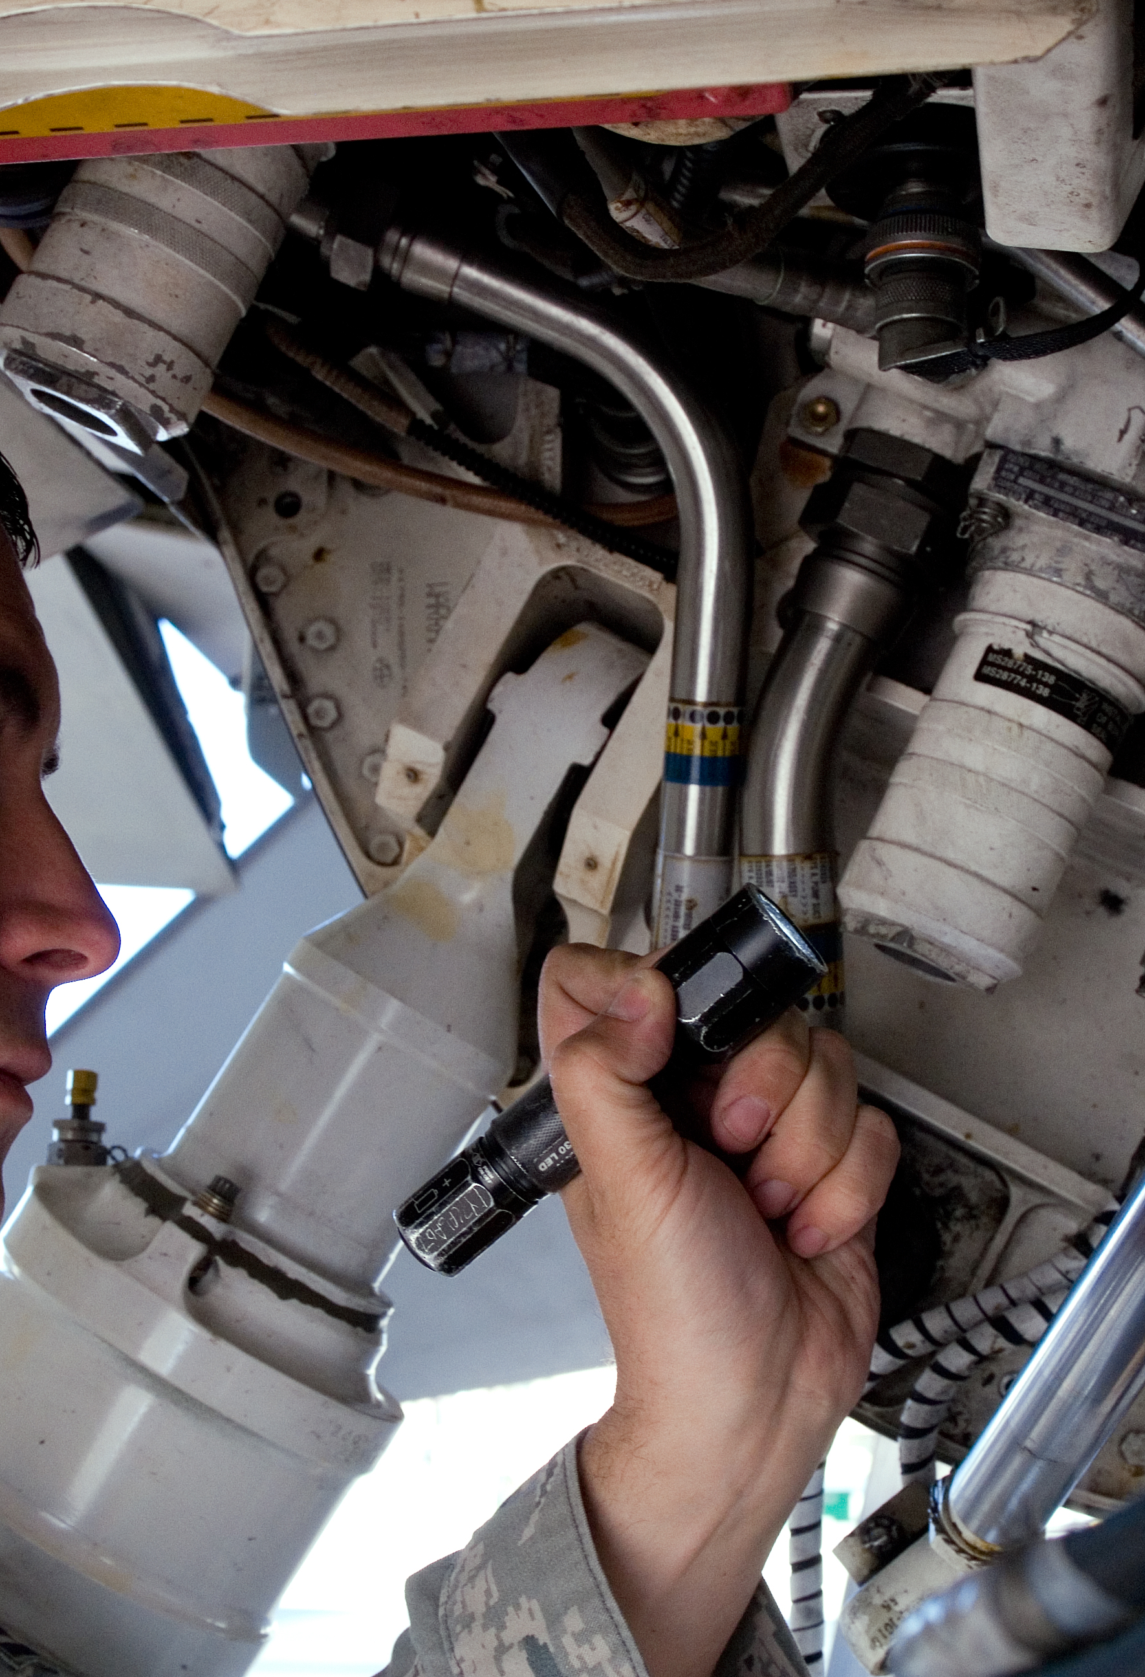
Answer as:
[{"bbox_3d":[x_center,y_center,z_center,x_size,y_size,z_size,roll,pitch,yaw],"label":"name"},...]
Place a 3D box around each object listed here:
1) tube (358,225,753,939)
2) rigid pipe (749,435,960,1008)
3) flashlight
[{"bbox_3d":[-0.015,-0.089,1.004,0.144,0.253,0.029,1,-9,15],"label":"tube"},{"bbox_3d":[0.089,-0.045,0.984,0.057,0.217,0.054,10,-17,0],"label":"rigid pipe"},{"bbox_3d":[0.008,0.070,0.806,0.138,0.033,0.033,-42,-25,12],"label":"flashlight"}]

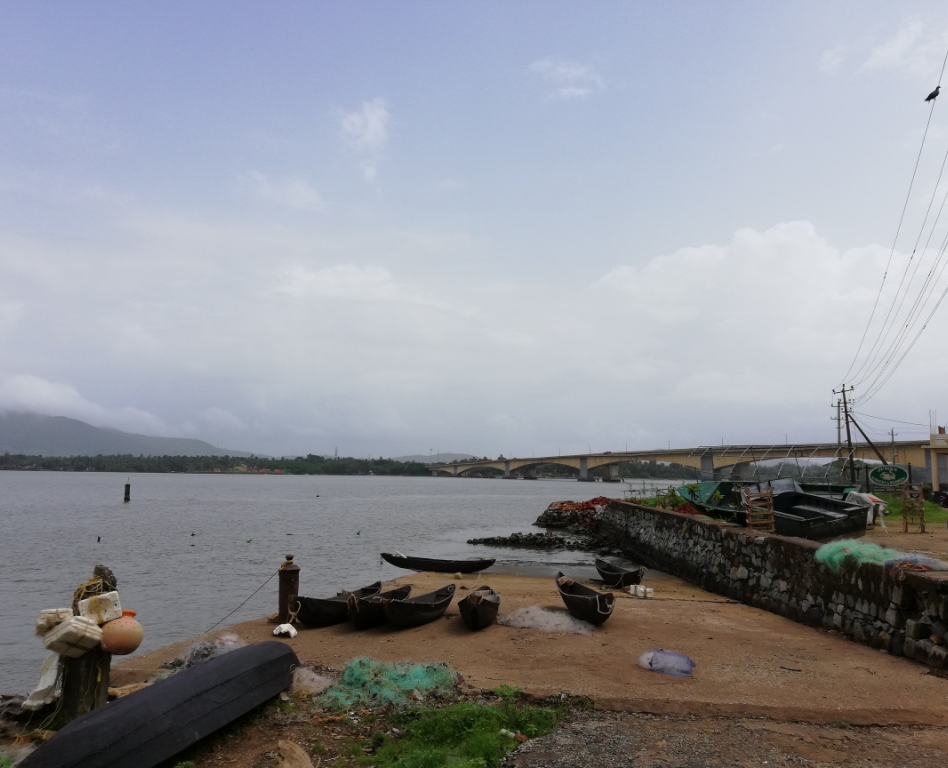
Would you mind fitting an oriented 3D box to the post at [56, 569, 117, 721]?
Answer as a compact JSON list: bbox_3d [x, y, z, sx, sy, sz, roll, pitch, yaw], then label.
[{"bbox_3d":[-3.755,2.518,7.750,0.500,1.470,0.480,3,-7,-26],"label":"post"}]

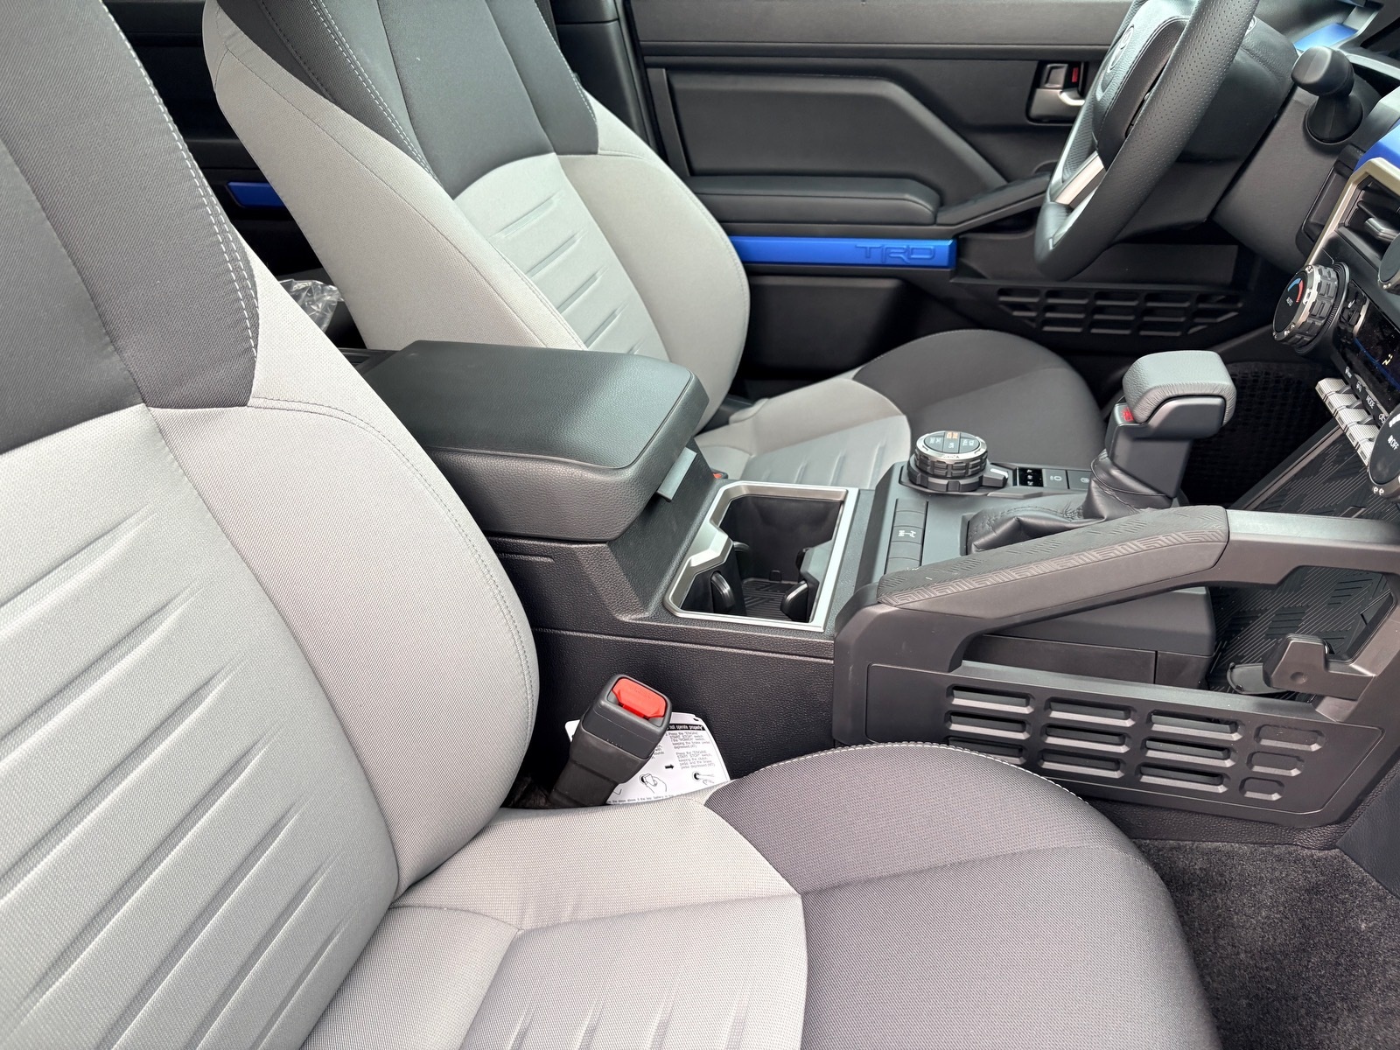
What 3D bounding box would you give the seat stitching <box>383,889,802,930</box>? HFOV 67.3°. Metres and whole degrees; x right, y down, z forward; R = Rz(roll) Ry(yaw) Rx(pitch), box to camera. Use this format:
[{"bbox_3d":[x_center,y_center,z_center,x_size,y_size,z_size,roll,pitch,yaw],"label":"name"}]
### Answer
[{"bbox_3d":[-0.079,0.282,0.763,0.320,0.034,0.022,-6,31,12],"label":"seat stitching"}]

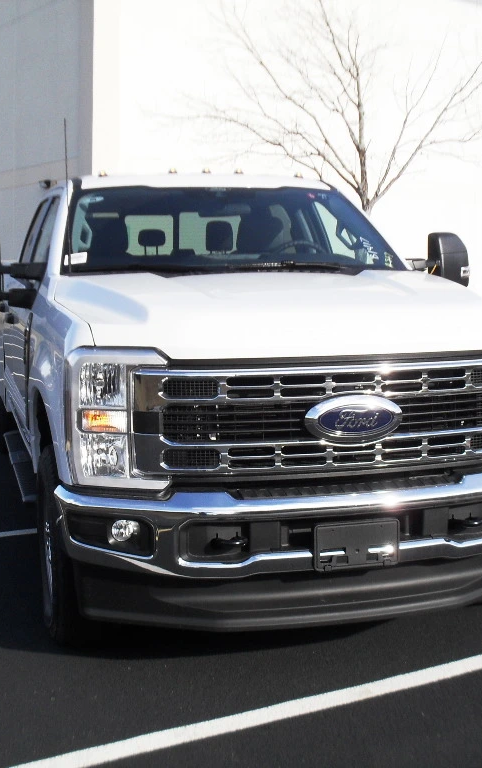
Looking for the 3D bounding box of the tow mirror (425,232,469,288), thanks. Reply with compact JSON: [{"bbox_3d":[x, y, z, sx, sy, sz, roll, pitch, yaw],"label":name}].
[{"bbox_3d":[1.114,-0.647,5.541,0.242,0.317,0.190,-2,9,-15],"label":"tow mirror"}]

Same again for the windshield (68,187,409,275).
[{"bbox_3d":[-0.048,-0.755,5.117,1.730,0.465,0.860,-2,9,-15],"label":"windshield"}]

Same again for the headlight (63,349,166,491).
[{"bbox_3d":[-0.434,0.103,3.600,0.335,0.485,0.290,-2,9,-15],"label":"headlight"}]

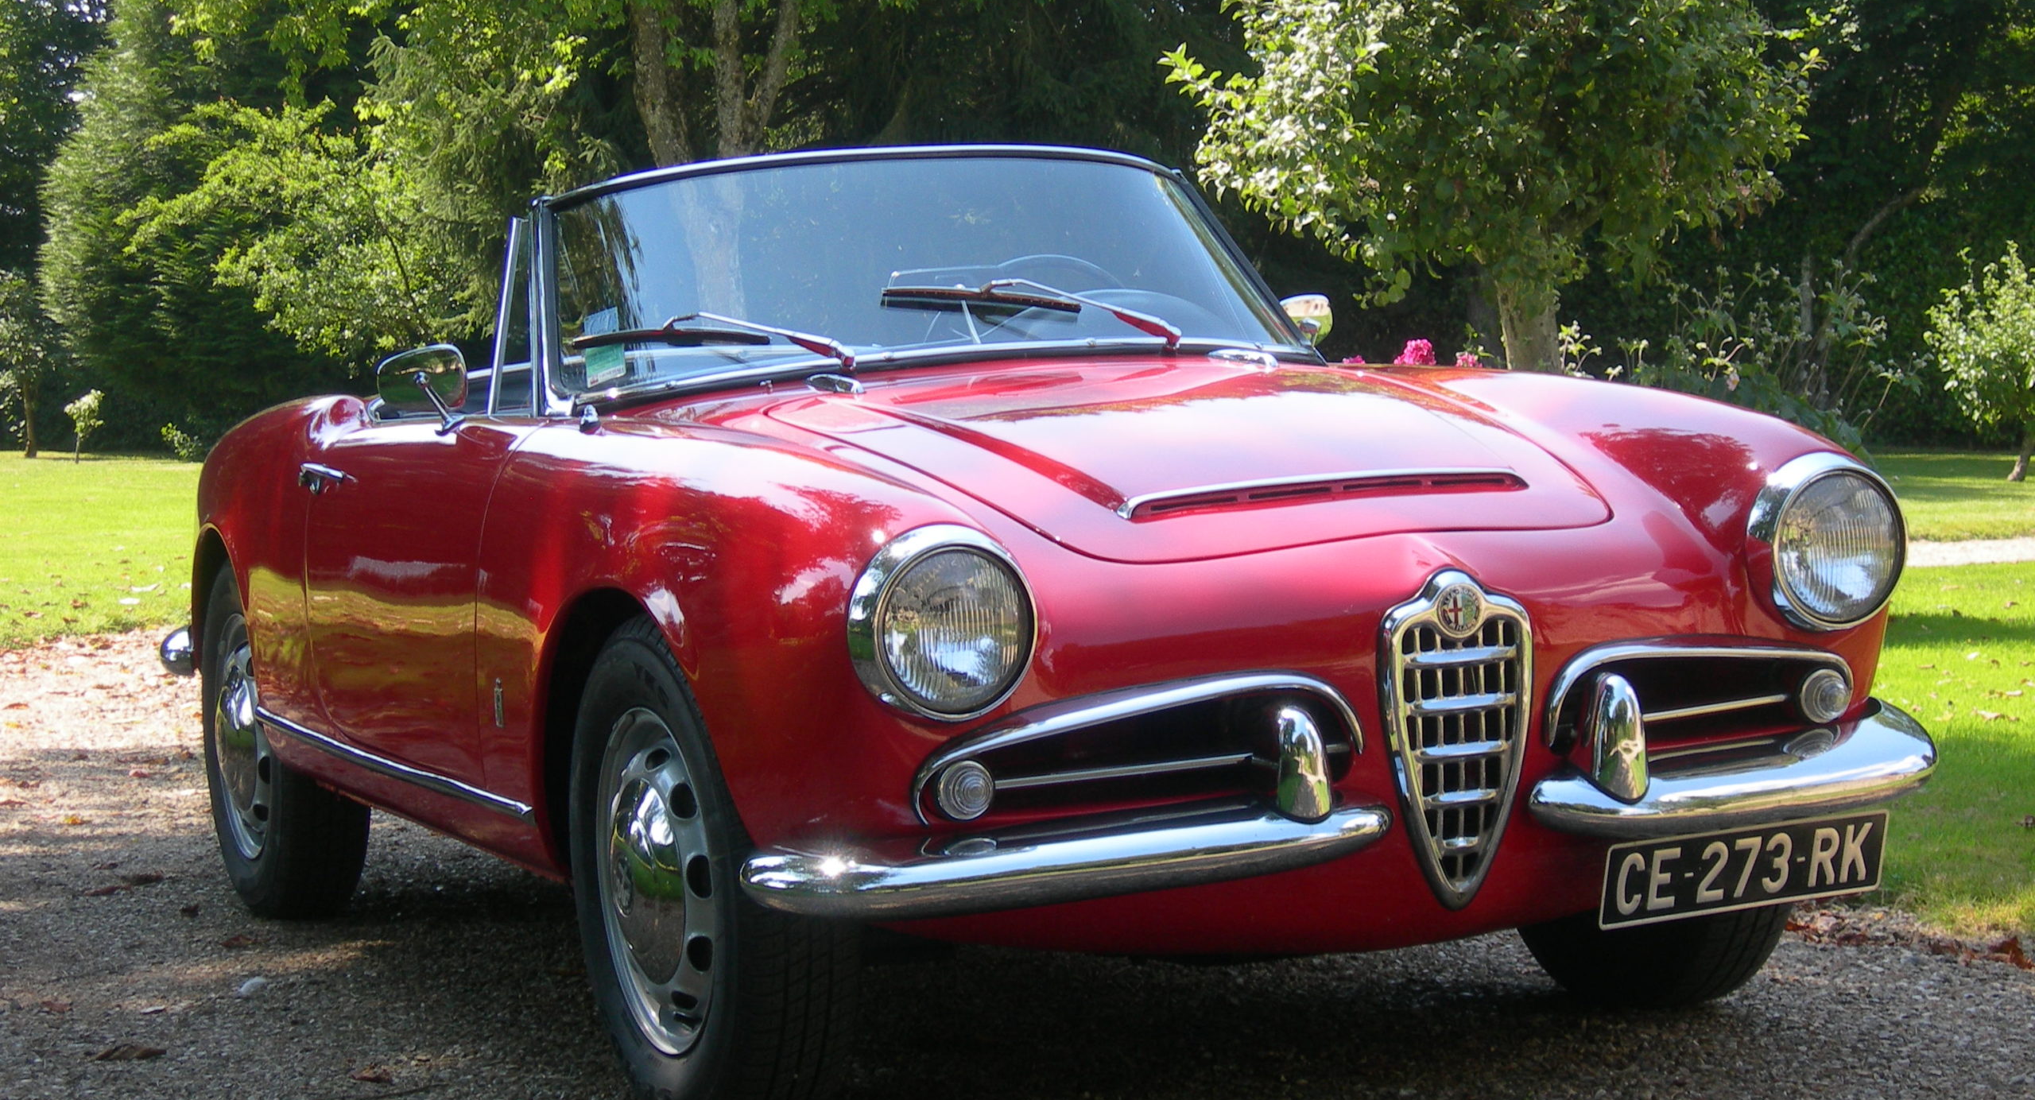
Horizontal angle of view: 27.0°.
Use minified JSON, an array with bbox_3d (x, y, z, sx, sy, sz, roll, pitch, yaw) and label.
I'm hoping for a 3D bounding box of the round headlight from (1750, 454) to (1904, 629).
[{"bbox_3d":[0.945,-0.010,4.983,0.205,0.206,0.100,-5,4,-23],"label":"round headlight"}]

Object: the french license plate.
[{"bbox_3d":[0.856,0.375,4.968,0.453,0.100,0.012,-4,14,-35],"label":"french license plate"}]

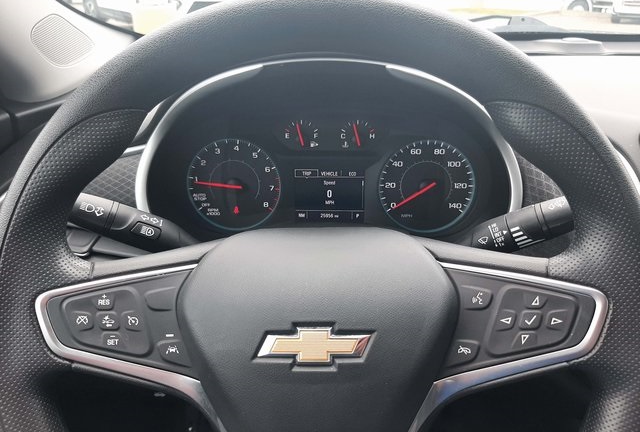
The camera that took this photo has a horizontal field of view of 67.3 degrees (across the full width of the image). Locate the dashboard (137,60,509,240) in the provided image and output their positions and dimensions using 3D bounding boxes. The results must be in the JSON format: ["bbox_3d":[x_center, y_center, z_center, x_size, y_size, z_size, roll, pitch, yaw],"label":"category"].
[{"bbox_3d":[0.008,-0.064,0.470,0.345,0.165,0.080,0,10,0],"label":"dashboard"}]

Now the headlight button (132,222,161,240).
[{"bbox_3d":[-0.139,0.012,0.385,0.021,0.011,0.006,18,-3,-13],"label":"headlight button"}]

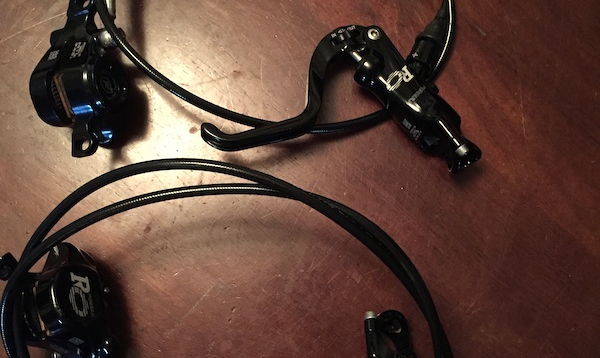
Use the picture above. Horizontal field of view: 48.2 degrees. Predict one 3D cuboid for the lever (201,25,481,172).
[{"bbox_3d":[0.019,-0.040,0.345,0.140,0.038,0.074,5,77,1],"label":"lever"}]

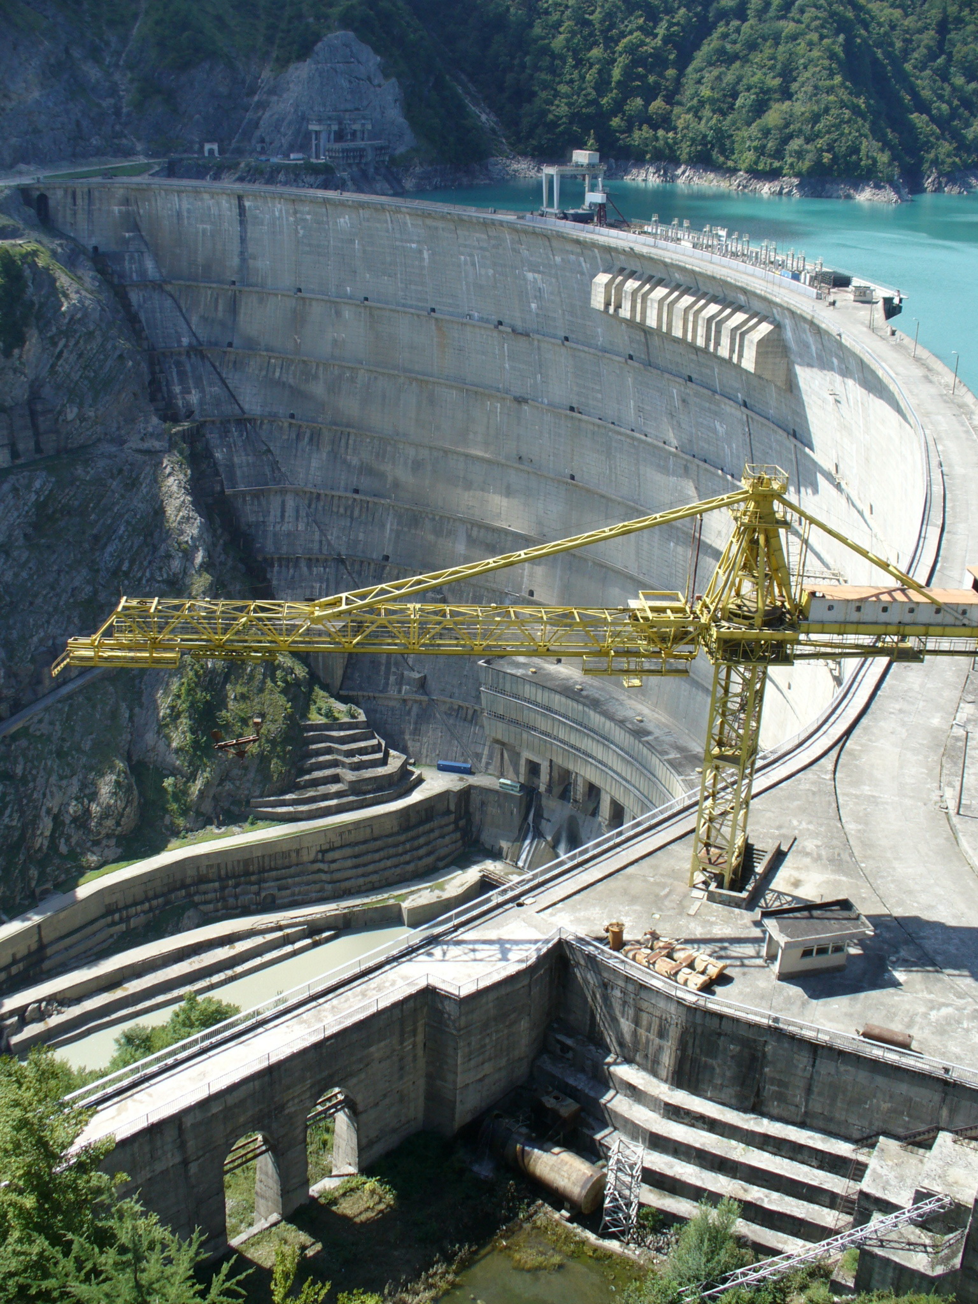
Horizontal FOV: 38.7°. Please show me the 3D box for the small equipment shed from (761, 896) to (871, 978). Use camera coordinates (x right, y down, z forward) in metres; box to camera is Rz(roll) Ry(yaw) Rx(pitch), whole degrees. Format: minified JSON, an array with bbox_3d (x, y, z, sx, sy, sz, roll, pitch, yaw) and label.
[{"bbox_3d":[24.624,21.812,105.352,7.219,3.650,3.904,-6,26,-14],"label":"small equipment shed"}]

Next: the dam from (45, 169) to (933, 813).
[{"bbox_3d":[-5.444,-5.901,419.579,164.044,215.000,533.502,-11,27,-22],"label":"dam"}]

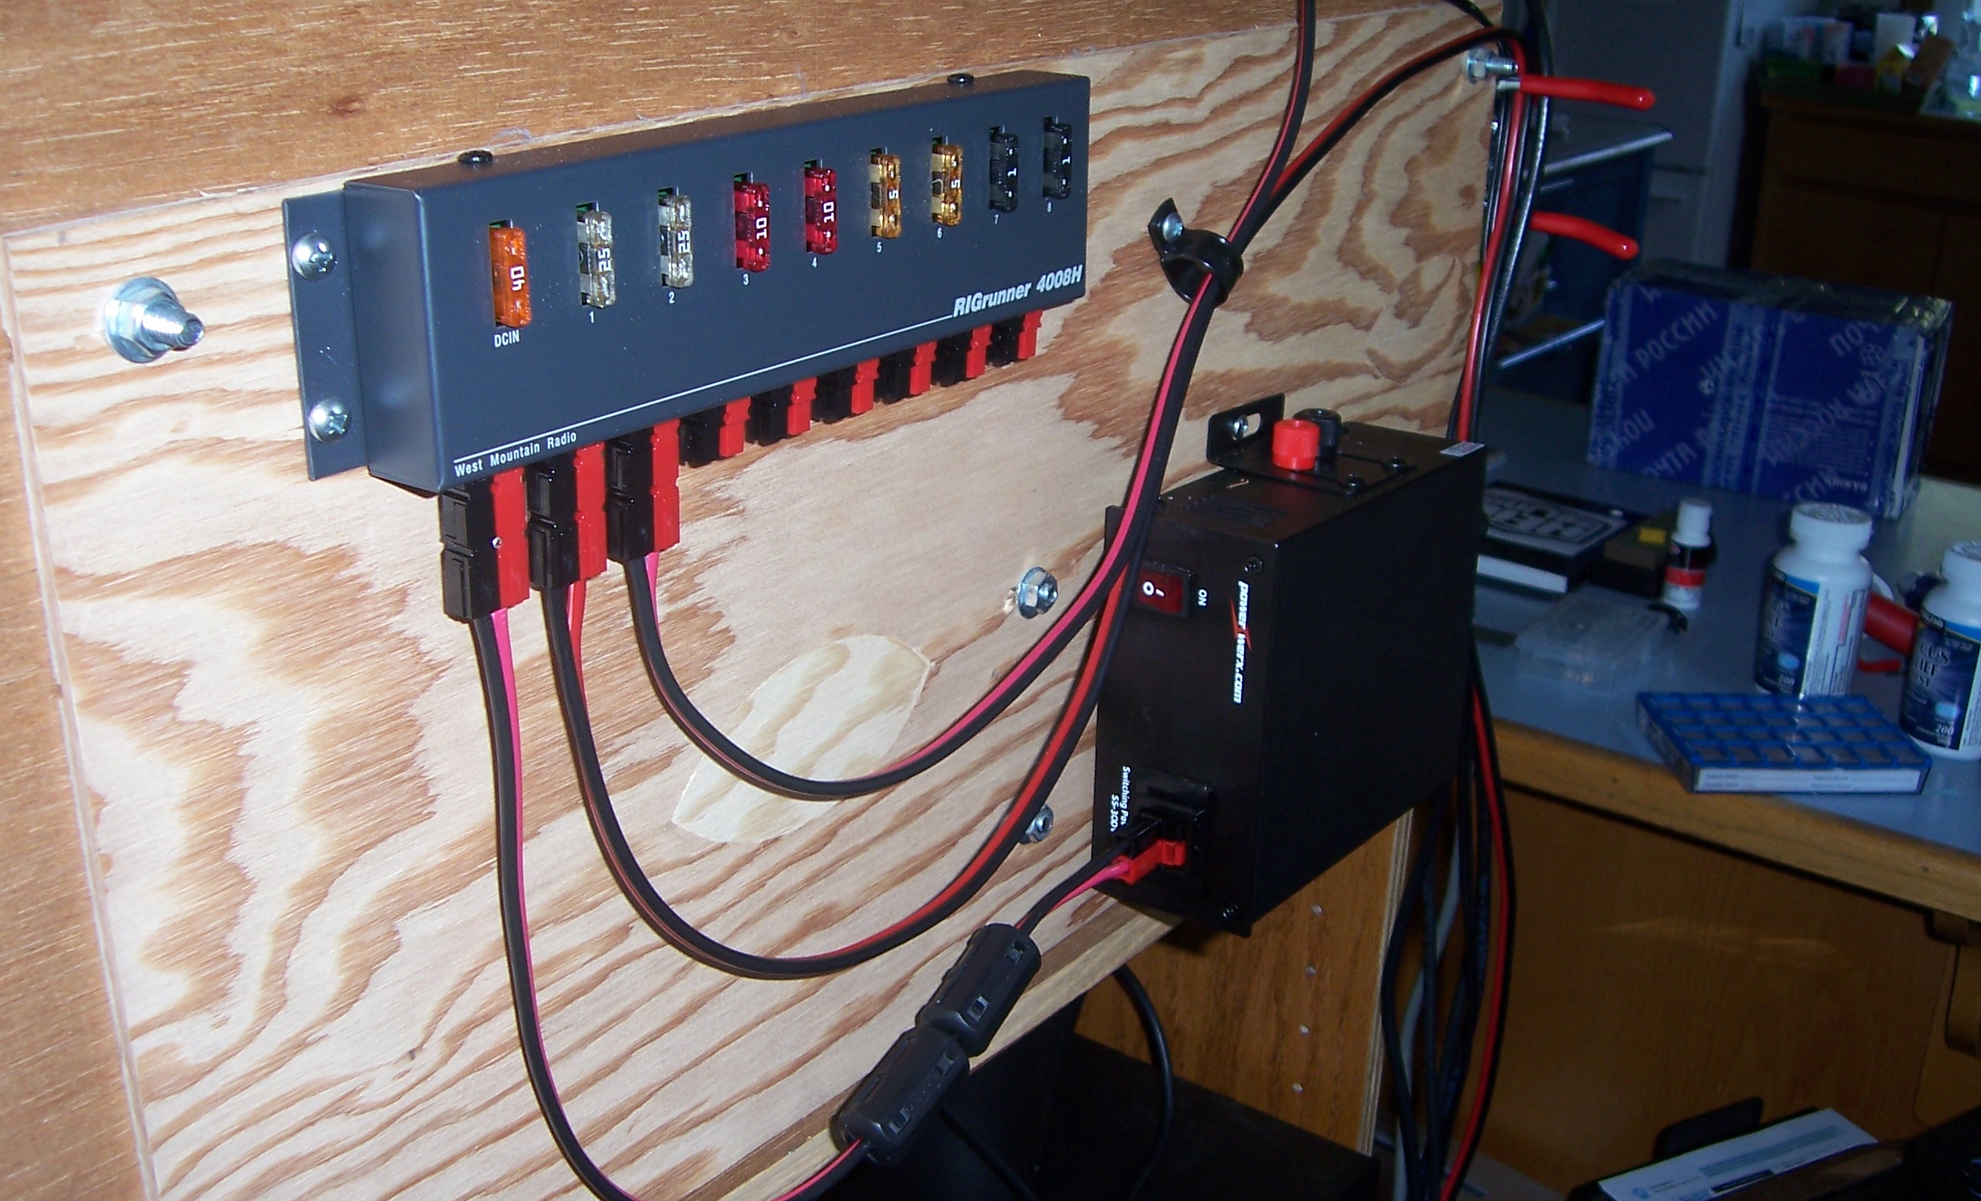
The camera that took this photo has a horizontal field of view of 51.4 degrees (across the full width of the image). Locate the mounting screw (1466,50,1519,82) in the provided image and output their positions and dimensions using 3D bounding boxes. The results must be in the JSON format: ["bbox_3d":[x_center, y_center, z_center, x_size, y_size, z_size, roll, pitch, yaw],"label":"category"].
[{"bbox_3d":[0.191,-0.201,0.776,0.016,0.014,0.014,16,26,33],"label":"mounting screw"}]

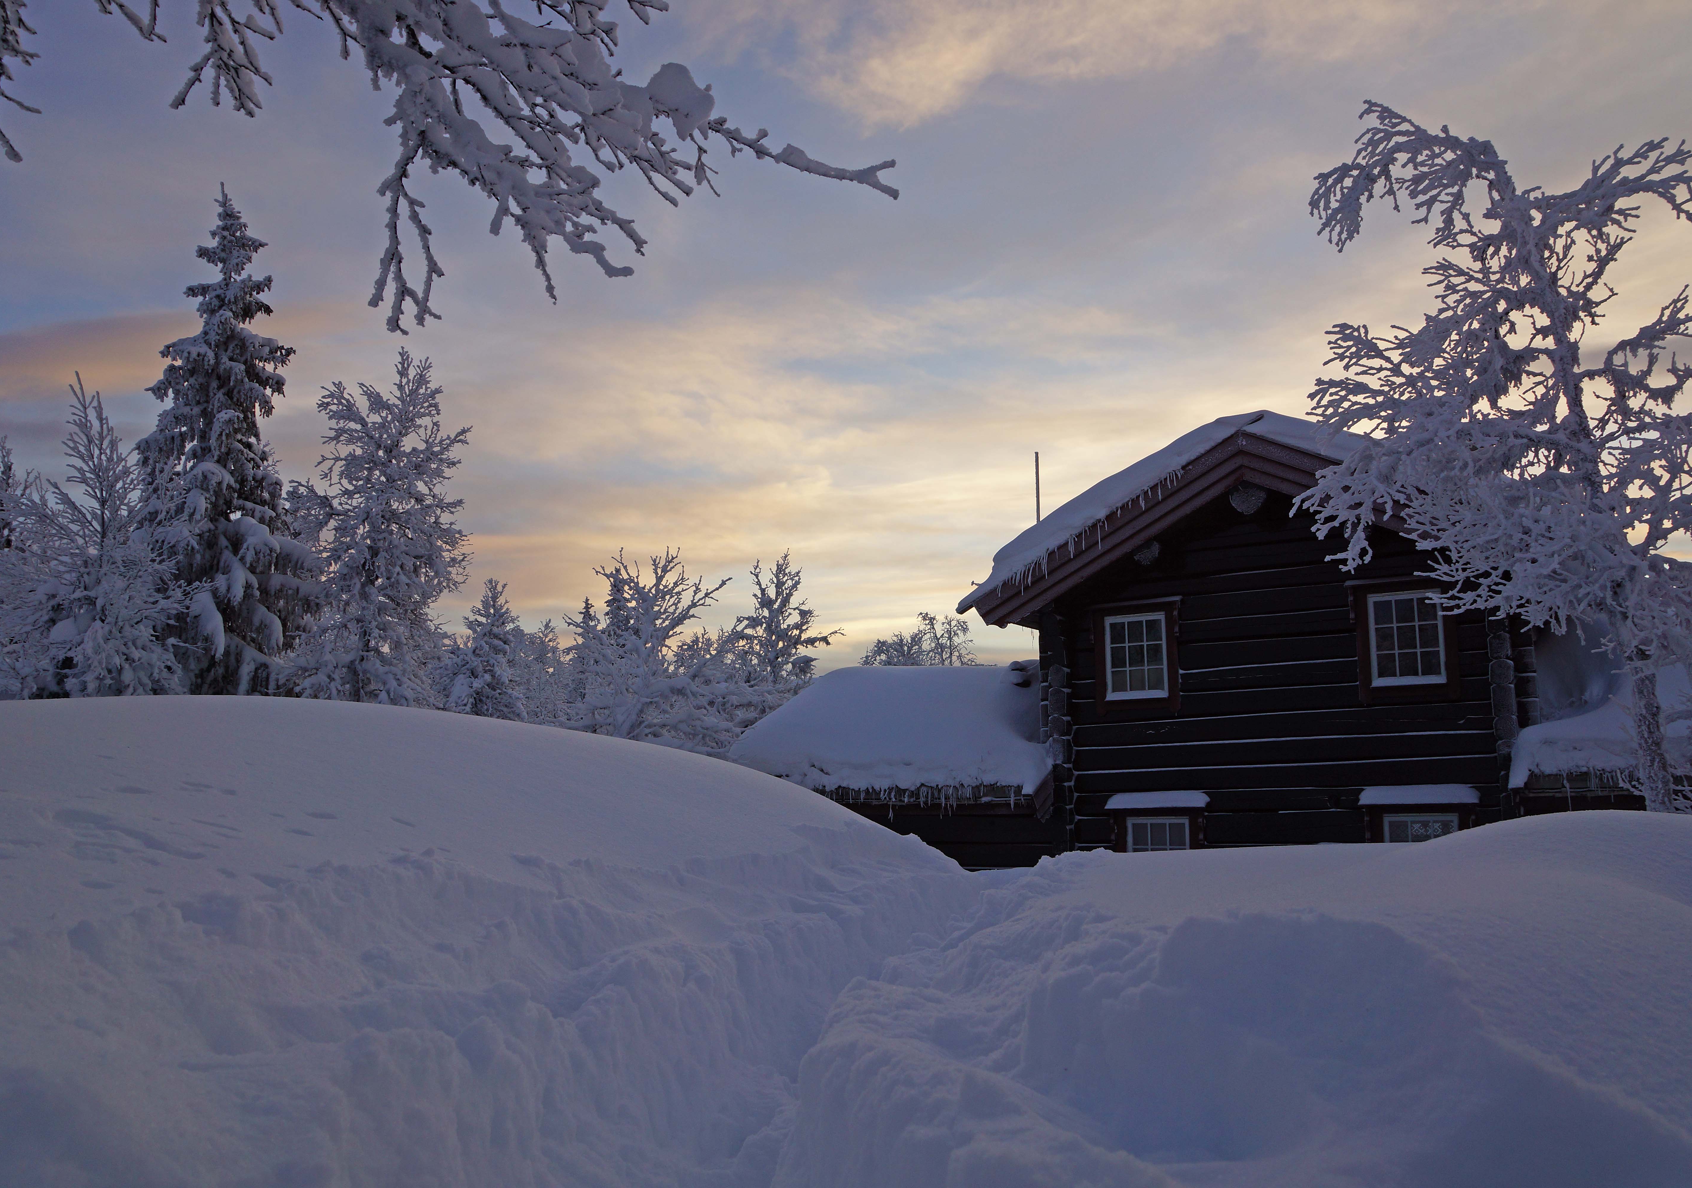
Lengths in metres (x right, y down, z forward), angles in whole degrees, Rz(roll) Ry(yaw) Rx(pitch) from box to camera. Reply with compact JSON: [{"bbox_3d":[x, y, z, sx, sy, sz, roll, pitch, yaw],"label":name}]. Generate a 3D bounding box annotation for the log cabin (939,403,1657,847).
[{"bbox_3d":[5.590,1.676,14.528,6.477,5.985,6.517,-6,-13,26],"label":"log cabin"}]

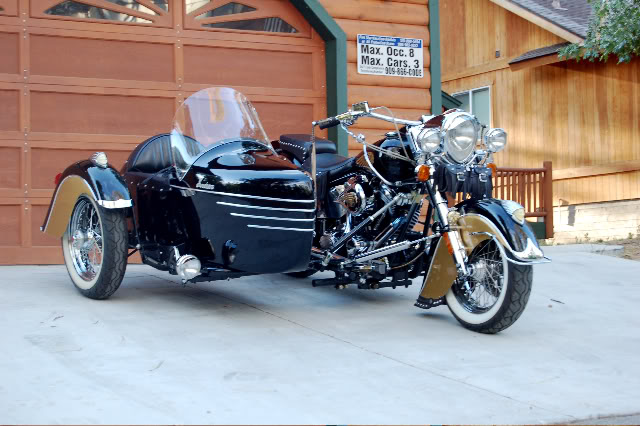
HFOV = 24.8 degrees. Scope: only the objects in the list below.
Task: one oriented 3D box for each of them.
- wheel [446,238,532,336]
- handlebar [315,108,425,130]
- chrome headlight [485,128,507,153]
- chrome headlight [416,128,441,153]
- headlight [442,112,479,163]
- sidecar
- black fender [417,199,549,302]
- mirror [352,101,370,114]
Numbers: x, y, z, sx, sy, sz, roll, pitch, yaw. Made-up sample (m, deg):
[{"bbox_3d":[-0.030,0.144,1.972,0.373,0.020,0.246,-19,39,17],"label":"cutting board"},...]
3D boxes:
[{"bbox_3d":[0.797,0.269,7.079,0.136,0.640,0.640,-2,8,-32],"label":"wheel"},{"bbox_3d":[0.475,-0.478,7.563,0.920,0.135,0.450,-2,8,-32],"label":"handlebar"},{"bbox_3d":[0.871,-0.362,7.316,0.125,0.125,0.090,-2,8,-32],"label":"chrome headlight"},{"bbox_3d":[0.527,-0.352,7.102,0.125,0.125,0.090,-2,8,-32],"label":"chrome headlight"},{"bbox_3d":[0.677,-0.372,7.244,0.214,0.235,0.145,-2,8,-32],"label":"headlight"},{"bbox_3d":[-0.723,-0.102,7.645,1.050,1.120,2.100,-2,8,-32],"label":"sidecar"},{"bbox_3d":[0.808,0.213,7.060,0.230,0.585,0.890,-2,8,-32],"label":"black fender"},{"bbox_3d":[0.214,-0.536,7.451,0.085,0.065,0.050,6,7,26],"label":"mirror"}]

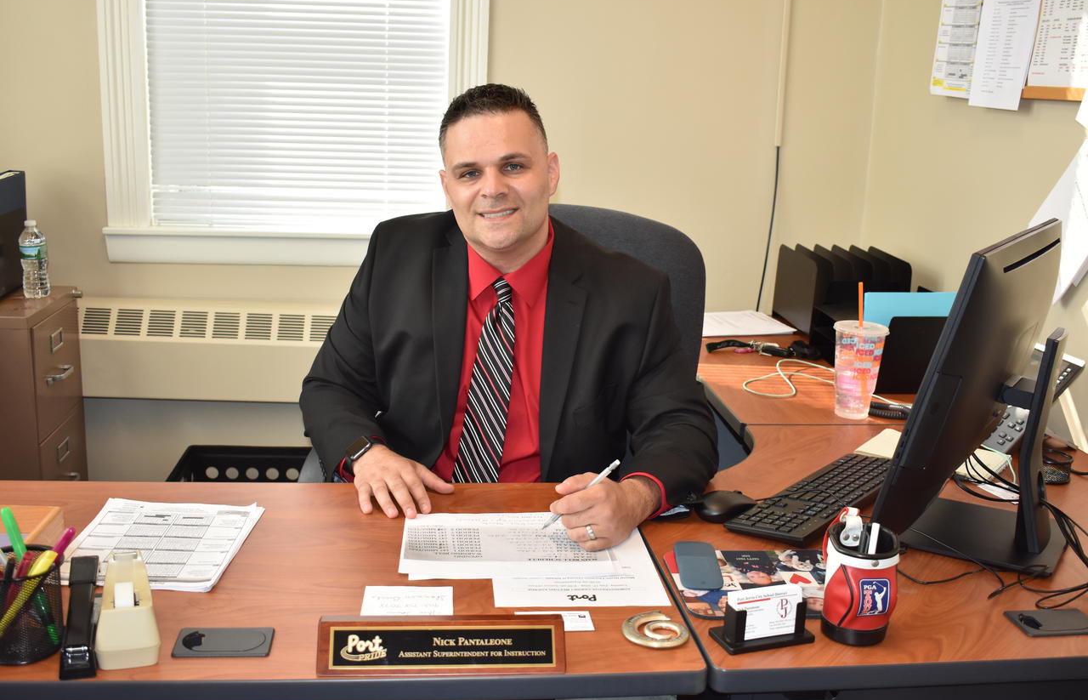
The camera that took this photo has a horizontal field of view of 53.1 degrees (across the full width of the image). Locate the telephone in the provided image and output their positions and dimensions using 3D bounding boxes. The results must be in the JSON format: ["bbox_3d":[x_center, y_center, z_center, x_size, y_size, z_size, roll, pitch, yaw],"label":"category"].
[{"bbox_3d":[0.887,0.089,2.062,0.160,0.176,0.210,-1,12,-13],"label":"telephone"}]

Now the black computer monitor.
[{"bbox_3d":[0.637,0.053,1.549,0.250,0.445,0.550,9,14,32],"label":"black computer monitor"}]

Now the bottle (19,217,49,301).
[{"bbox_3d":[-1.284,-0.229,2.740,0.067,0.196,0.067,2,12,0],"label":"bottle"}]

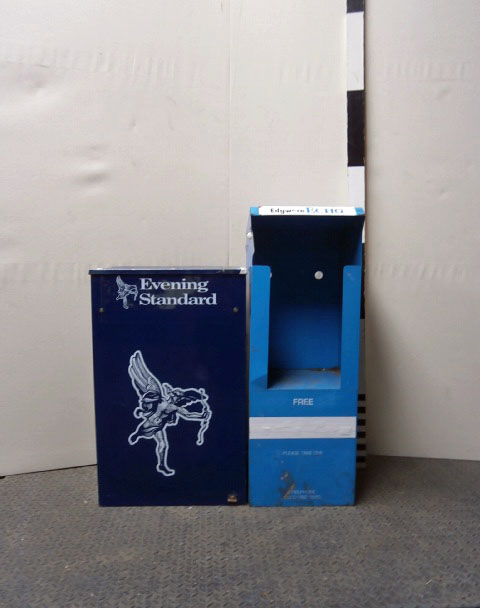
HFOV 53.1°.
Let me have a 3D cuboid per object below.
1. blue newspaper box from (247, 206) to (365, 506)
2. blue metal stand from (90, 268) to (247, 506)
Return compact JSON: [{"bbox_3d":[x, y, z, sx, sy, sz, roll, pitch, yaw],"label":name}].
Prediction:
[{"bbox_3d":[0.212,0.184,1.722,0.367,1.020,0.315,0,7,0],"label":"blue newspaper box"},{"bbox_3d":[-0.234,0.281,1.760,0.515,0.820,0.290,0,7,0],"label":"blue metal stand"}]

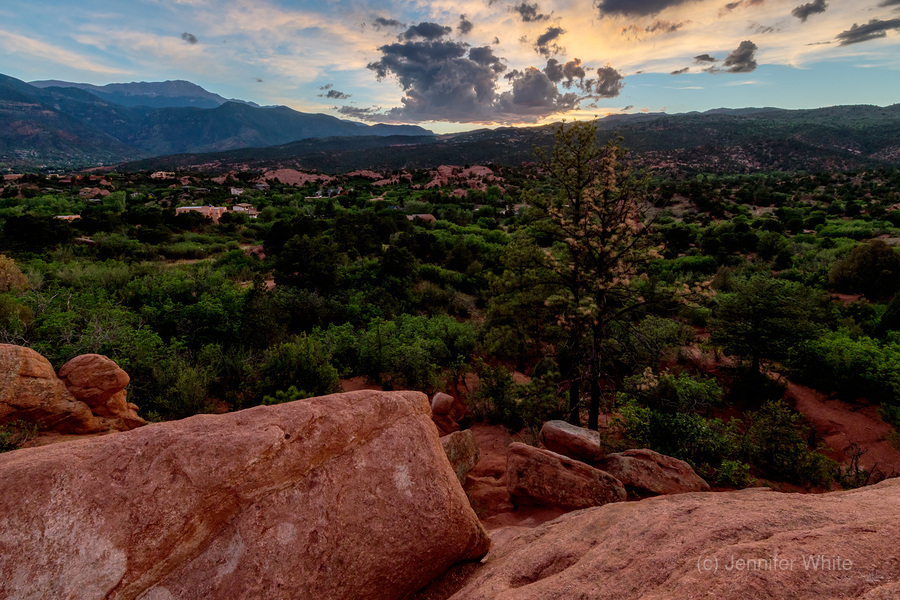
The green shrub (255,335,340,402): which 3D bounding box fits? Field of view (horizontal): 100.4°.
[{"bbox_3d":[-4.626,2.200,11.500,2.511,2.034,2.385,-9,23,-23],"label":"green shrub"}]

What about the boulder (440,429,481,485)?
[{"bbox_3d":[0.129,3.123,7.500,0.955,1.090,0.811,0,21,1],"label":"boulder"}]

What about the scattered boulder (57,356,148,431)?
[{"bbox_3d":[-6.089,1.603,6.600,1.000,1.350,1.150,18,28,39],"label":"scattered boulder"}]

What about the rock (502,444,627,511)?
[{"bbox_3d":[2.195,3.389,7.300,2.200,1.050,1.150,8,22,20],"label":"rock"}]

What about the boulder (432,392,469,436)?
[{"bbox_3d":[-0.037,2.815,9.400,0.999,1.071,0.849,0,21,0],"label":"boulder"}]

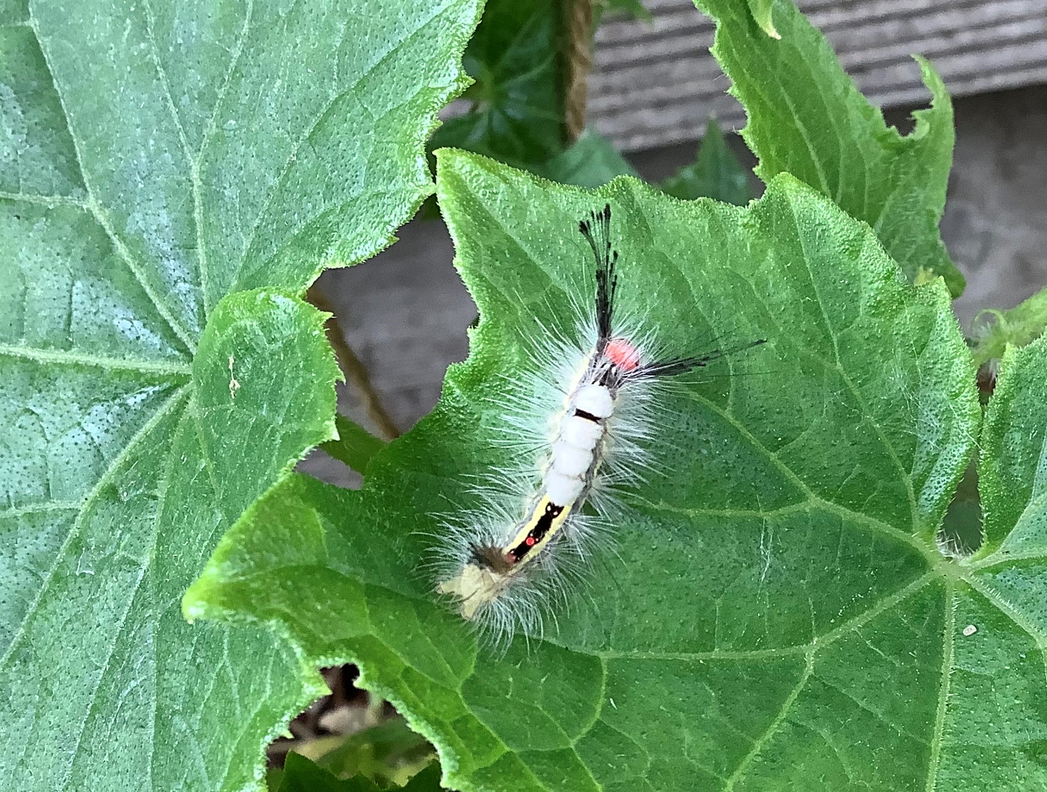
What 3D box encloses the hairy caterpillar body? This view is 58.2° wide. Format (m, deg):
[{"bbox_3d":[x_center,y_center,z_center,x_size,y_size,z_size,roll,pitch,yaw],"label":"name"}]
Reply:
[{"bbox_3d":[0.006,0.004,0.101,0.025,0.014,0.047,29,81,6],"label":"hairy caterpillar body"}]

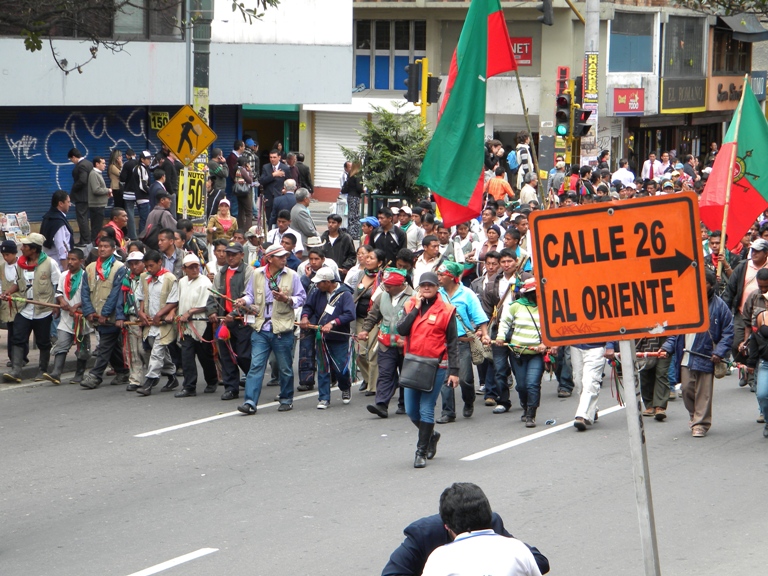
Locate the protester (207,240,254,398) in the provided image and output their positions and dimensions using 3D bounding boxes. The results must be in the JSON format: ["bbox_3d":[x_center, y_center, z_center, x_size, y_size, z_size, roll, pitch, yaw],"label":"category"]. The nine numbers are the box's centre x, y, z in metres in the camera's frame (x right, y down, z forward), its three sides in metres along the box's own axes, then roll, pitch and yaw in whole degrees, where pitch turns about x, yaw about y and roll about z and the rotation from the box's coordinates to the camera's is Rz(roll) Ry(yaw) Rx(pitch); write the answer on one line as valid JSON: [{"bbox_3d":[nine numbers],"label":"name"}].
[{"bbox_3d":[-1.657,0.350,25.237,0.540,1.712,0.450,3,6,25],"label":"protester"}]

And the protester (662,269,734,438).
[{"bbox_3d":[3.175,0.633,23.282,0.660,1.662,0.480,3,6,20],"label":"protester"}]

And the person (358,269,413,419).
[{"bbox_3d":[0.046,0.558,24.193,0.600,1.548,0.550,3,6,25],"label":"person"}]

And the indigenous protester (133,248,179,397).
[{"bbox_3d":[-2.466,0.385,25.250,0.480,1.572,0.500,4,6,27],"label":"indigenous protester"}]

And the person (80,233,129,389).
[{"bbox_3d":[-3.110,0.265,26.024,0.540,1.686,0.520,3,6,22],"label":"person"}]

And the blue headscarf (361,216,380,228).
[{"bbox_3d":[-0.180,-0.865,31.000,0.270,0.140,0.180,9,2,-25],"label":"blue headscarf"}]

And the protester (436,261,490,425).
[{"bbox_3d":[0.787,0.546,23.350,0.550,1.635,0.520,5,7,37],"label":"protester"}]

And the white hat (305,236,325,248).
[{"bbox_3d":[-0.797,-0.529,27.100,0.240,0.120,0.280,3,6,27],"label":"white hat"}]

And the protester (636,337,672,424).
[{"bbox_3d":[2.755,0.541,23.525,0.500,1.630,0.450,3,6,18],"label":"protester"}]

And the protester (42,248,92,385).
[{"bbox_3d":[-3.566,0.321,26.250,0.520,1.522,0.520,3,6,25],"label":"protester"}]

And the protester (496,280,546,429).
[{"bbox_3d":[1.410,0.650,23.650,0.560,1.509,0.420,2,6,15],"label":"protester"}]

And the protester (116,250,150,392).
[{"bbox_3d":[-2.736,0.367,25.550,0.500,1.547,0.450,3,6,25],"label":"protester"}]

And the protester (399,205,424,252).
[{"bbox_3d":[0.320,-0.259,30.675,0.500,1.630,0.400,4,6,30],"label":"protester"}]

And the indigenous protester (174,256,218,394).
[{"bbox_3d":[-2.049,0.402,25.509,0.500,1.543,0.450,4,6,27],"label":"indigenous protester"}]

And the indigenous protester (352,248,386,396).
[{"bbox_3d":[-0.128,0.368,25.792,0.480,1.605,0.420,4,7,33],"label":"indigenous protester"}]

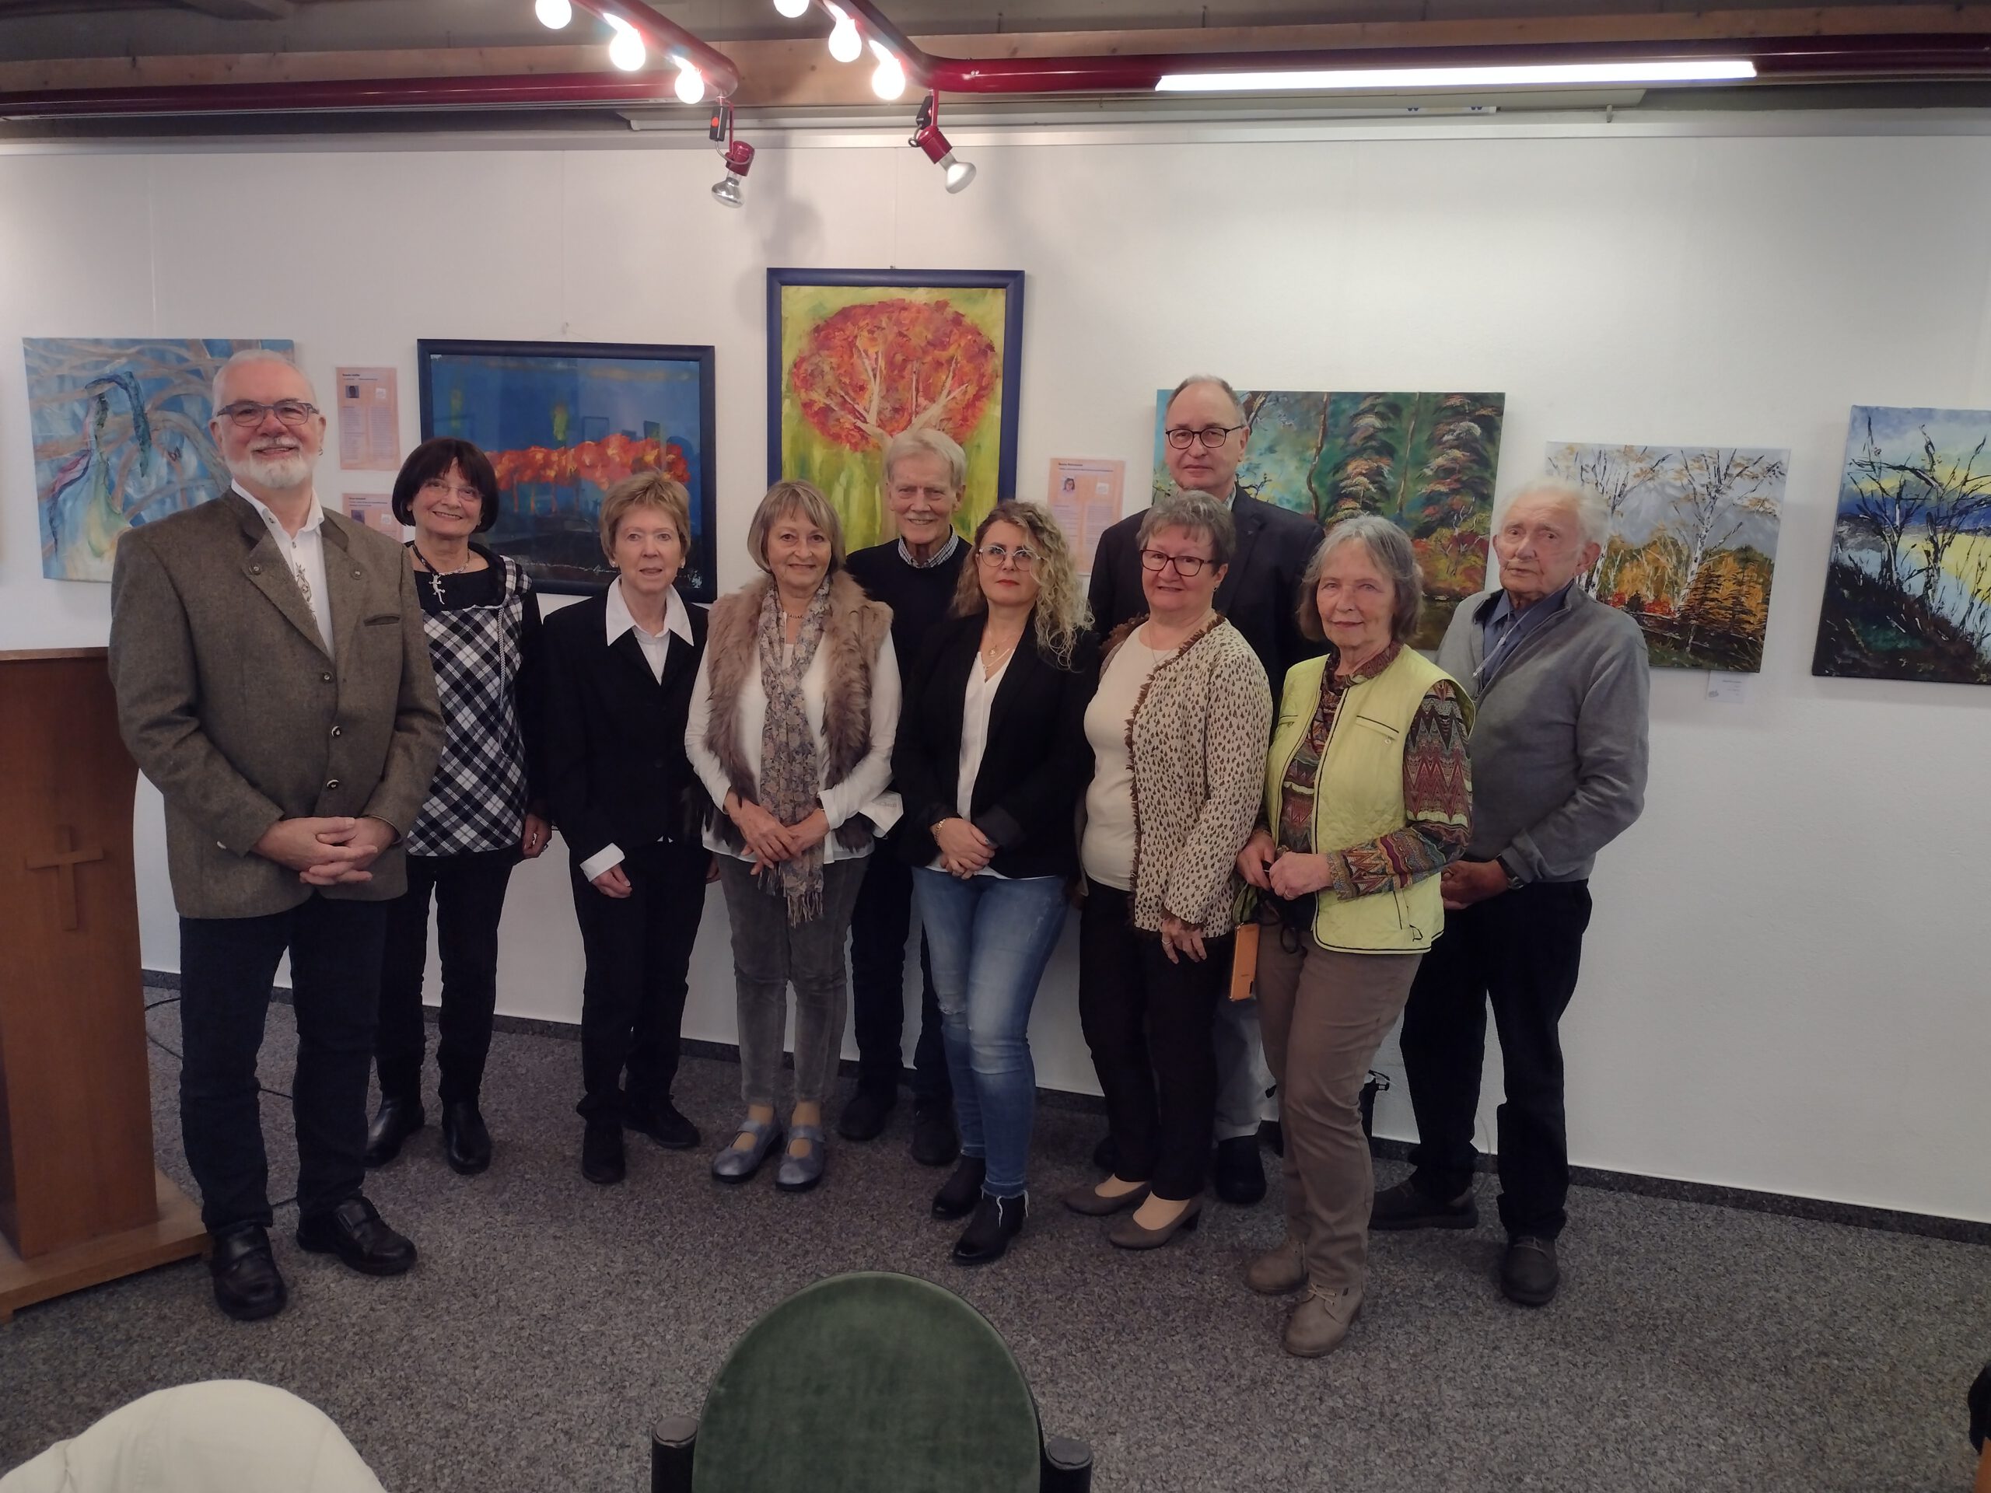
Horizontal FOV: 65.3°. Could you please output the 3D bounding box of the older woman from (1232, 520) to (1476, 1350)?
[{"bbox_3d":[0.698,0.368,3.051,0.480,1.629,0.360,12,16,40],"label":"older woman"}]

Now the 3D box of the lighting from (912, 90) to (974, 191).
[{"bbox_3d":[-0.115,-1.315,3.380,0.140,0.230,0.100,-1,12,-16],"label":"lighting"}]

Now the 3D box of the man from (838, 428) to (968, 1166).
[{"bbox_3d":[-0.179,0.126,3.765,0.500,1.751,0.330,3,12,6],"label":"man"}]

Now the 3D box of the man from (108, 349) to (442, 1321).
[{"bbox_3d":[-1.405,0.172,3.084,0.600,1.870,0.430,-7,15,-39],"label":"man"}]

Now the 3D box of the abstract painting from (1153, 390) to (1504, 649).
[{"bbox_3d":[0.763,-0.532,3.668,0.800,0.590,0.030,5,12,14],"label":"abstract painting"}]

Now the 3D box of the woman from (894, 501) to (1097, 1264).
[{"bbox_3d":[-0.009,0.282,3.388,0.460,1.630,0.360,6,12,18],"label":"woman"}]

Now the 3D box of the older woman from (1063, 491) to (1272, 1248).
[{"bbox_3d":[0.361,0.274,3.416,0.480,1.660,0.400,12,15,40],"label":"older woman"}]

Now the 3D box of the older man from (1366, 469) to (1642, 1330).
[{"bbox_3d":[1.119,0.292,3.329,0.420,1.710,0.520,-6,14,-34],"label":"older man"}]

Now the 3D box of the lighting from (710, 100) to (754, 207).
[{"bbox_3d":[-0.594,-1.337,3.500,0.100,0.240,0.120,-5,13,-30],"label":"lighting"}]

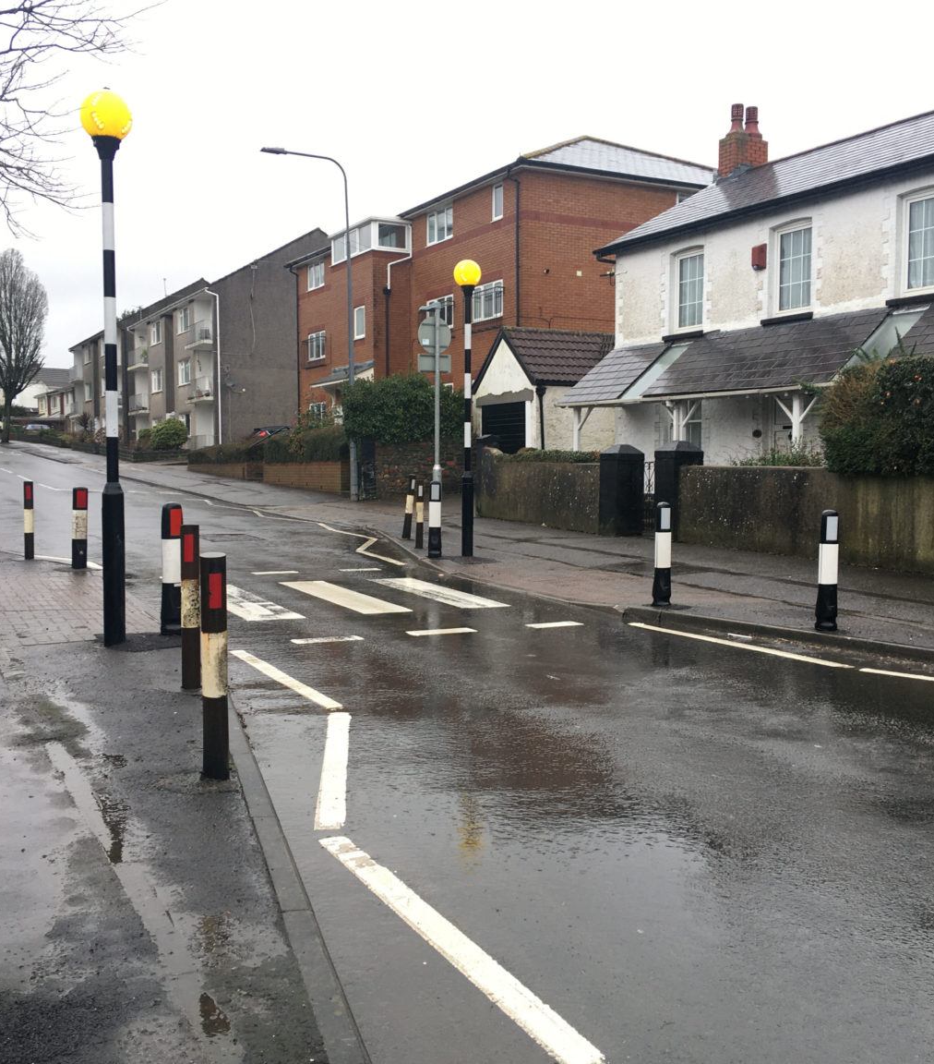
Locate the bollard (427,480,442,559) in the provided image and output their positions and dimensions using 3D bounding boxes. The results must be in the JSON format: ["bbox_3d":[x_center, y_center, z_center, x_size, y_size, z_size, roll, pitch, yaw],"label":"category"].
[{"bbox_3d":[-0.401,-0.158,14.798,0.160,0.940,0.160,-1,4,-14],"label":"bollard"}]

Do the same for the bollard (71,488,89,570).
[{"bbox_3d":[-4.603,-0.044,14.139,0.172,0.955,0.172,0,5,-24],"label":"bollard"}]

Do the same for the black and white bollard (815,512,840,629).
[{"bbox_3d":[2.833,0.298,9.316,0.160,0.940,0.160,-2,4,-23],"label":"black and white bollard"}]

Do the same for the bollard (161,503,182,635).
[{"bbox_3d":[-2.239,0.282,9.016,0.163,0.985,0.163,0,5,-24],"label":"bollard"}]

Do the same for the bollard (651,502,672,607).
[{"bbox_3d":[1.780,0.199,10.810,0.160,0.940,0.160,-1,4,-20],"label":"bollard"}]

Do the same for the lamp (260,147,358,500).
[{"bbox_3d":[-3.715,-4.823,28.072,2.270,8.150,0.300,-2,5,-24],"label":"lamp"}]

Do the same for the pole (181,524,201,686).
[{"bbox_3d":[-1.660,0.449,7.144,0.112,0.980,0.112,-1,5,-24],"label":"pole"}]

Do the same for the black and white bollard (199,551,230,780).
[{"bbox_3d":[-0.992,0.529,4.676,0.101,0.879,0.101,-1,3,-19],"label":"black and white bollard"}]

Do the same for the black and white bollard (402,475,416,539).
[{"bbox_3d":[-0.902,-0.390,18.653,0.112,0.980,0.112,4,5,-24],"label":"black and white bollard"}]

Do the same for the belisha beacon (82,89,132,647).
[{"bbox_3d":[-2.563,-1.150,8.540,0.360,3.950,0.360,-1,5,-24],"label":"belisha beacon"}]

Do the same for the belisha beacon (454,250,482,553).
[{"bbox_3d":[0.013,-1.657,15.940,0.355,3.930,0.355,0,4,0],"label":"belisha beacon"}]

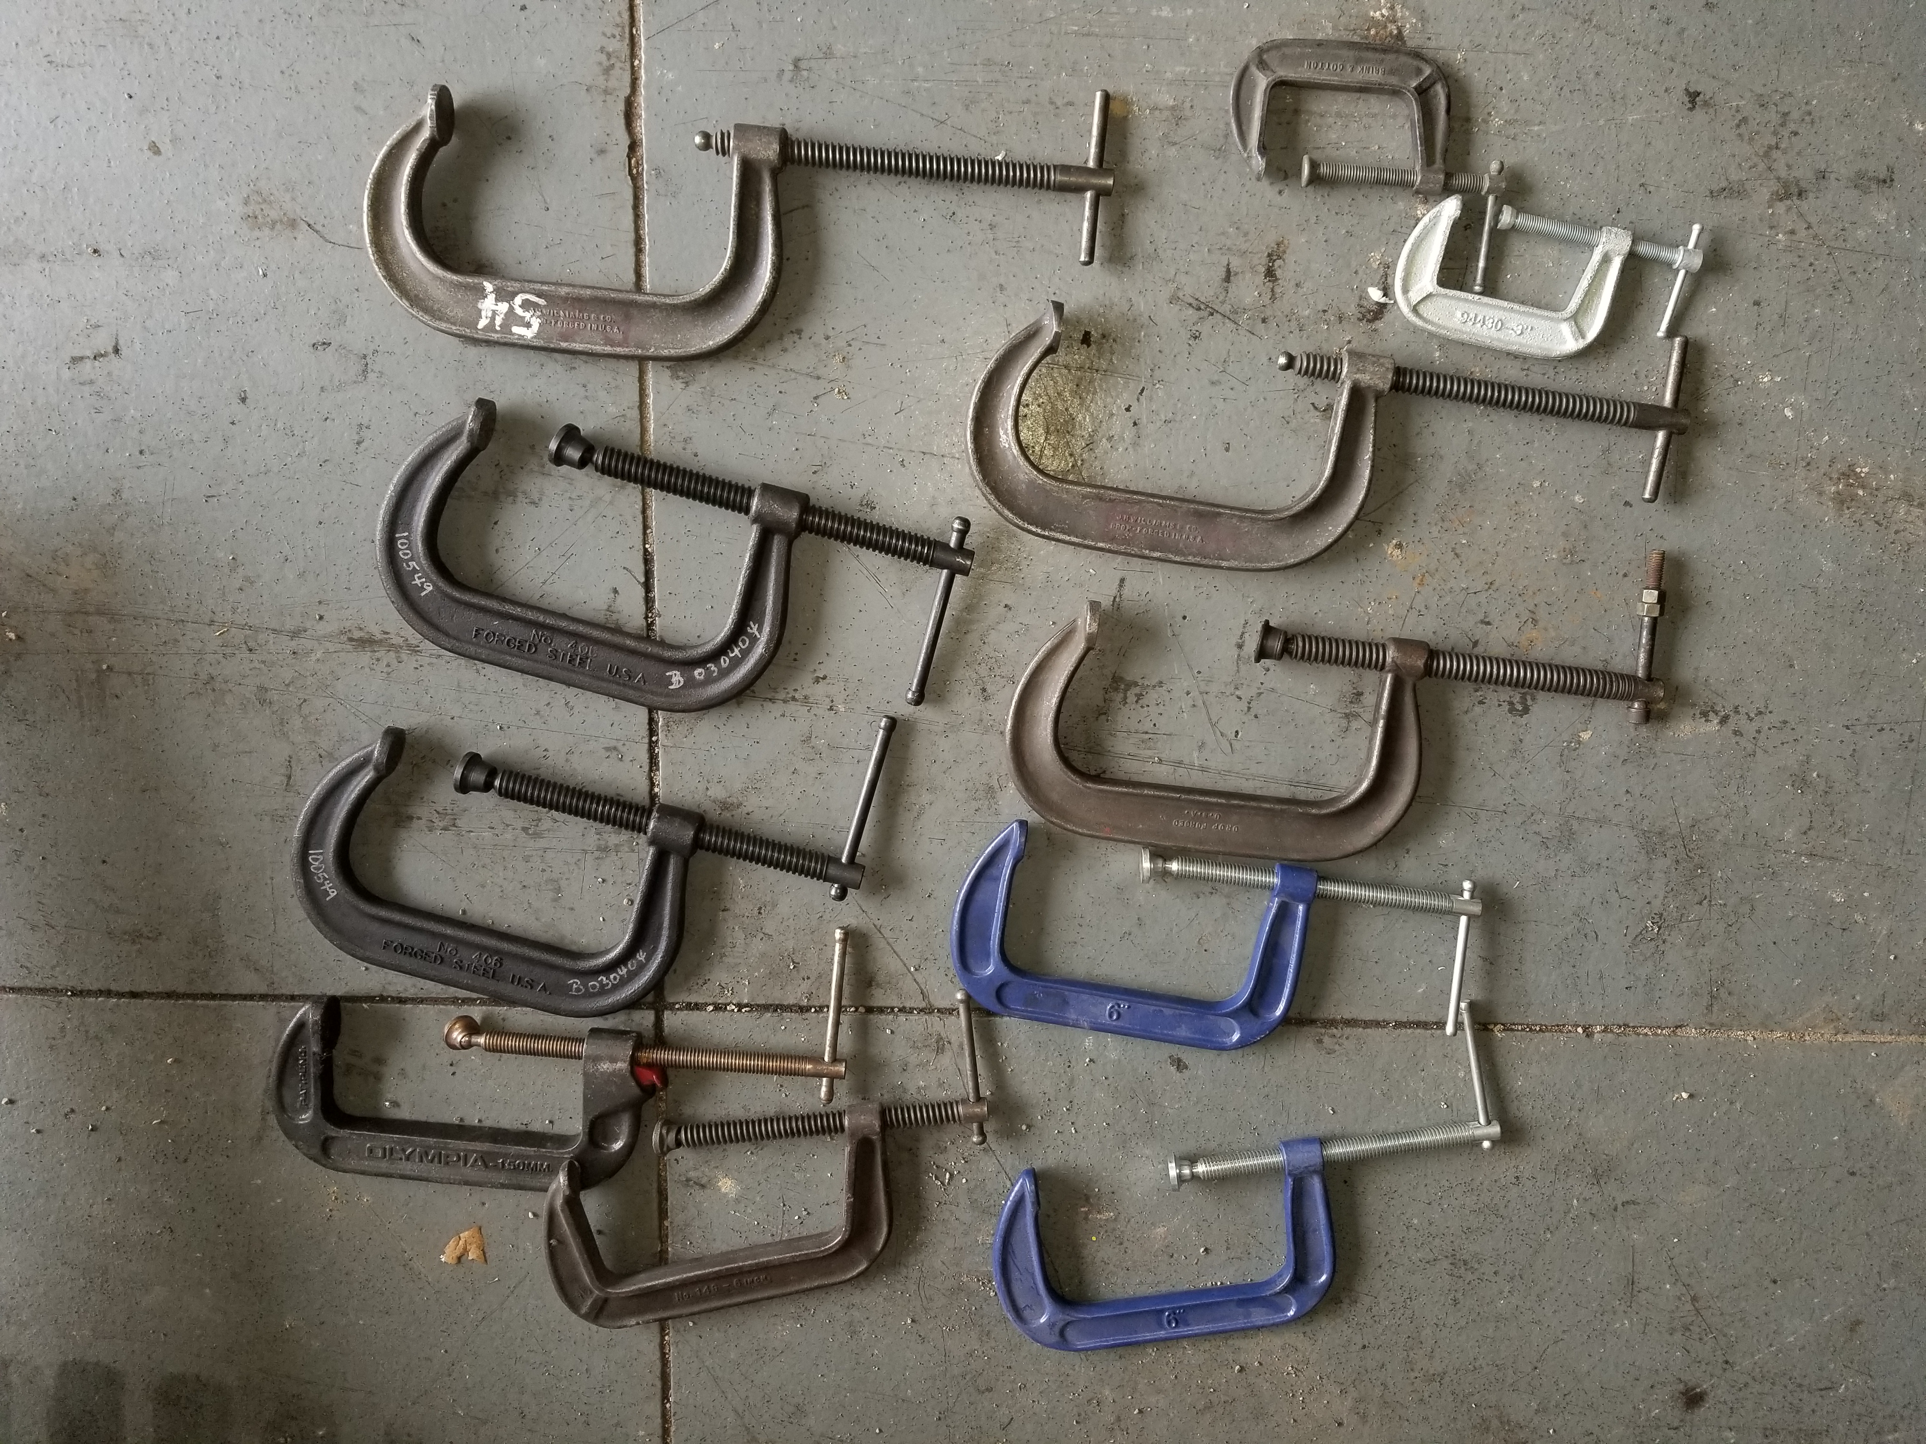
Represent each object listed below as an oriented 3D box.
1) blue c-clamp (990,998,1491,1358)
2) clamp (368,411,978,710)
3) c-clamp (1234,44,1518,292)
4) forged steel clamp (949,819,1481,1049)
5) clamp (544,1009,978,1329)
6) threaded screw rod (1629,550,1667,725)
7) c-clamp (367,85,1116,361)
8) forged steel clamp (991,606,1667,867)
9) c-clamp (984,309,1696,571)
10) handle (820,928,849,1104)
[{"bbox_3d":[0.195,0.320,1.006,0.359,0.028,0.213,-8,97,4],"label":"blue c-clamp"},{"bbox_3d":[-0.199,-0.095,0.966,0.391,0.035,0.179,15,98,1],"label":"clamp"},{"bbox_3d":[0.256,-0.353,0.918,0.177,0.023,0.148,4,98,2],"label":"c-clamp"},{"bbox_3d":[0.169,0.153,0.985,0.353,0.028,0.141,7,98,2],"label":"forged steel clamp"},{"bbox_3d":[-0.137,0.309,1.010,0.321,0.034,0.215,-6,97,3],"label":"clamp"},{"bbox_3d":[0.447,-0.055,0.945,0.015,0.015,0.114,4,95,2],"label":"threaded screw rod"},{"bbox_3d":[-0.147,-0.328,0.933,0.483,0.036,0.192,6,98,2],"label":"c-clamp"},{"bbox_3d":[0.241,0.021,0.962,0.423,0.033,0.156,8,98,2],"label":"forged steel clamp"},{"bbox_3d":[0.233,-0.185,0.934,0.454,0.036,0.186,9,98,1],"label":"c-clamp"},{"bbox_3d":[-0.089,0.204,1.001,0.009,0.009,0.122,5,91,2],"label":"handle"}]

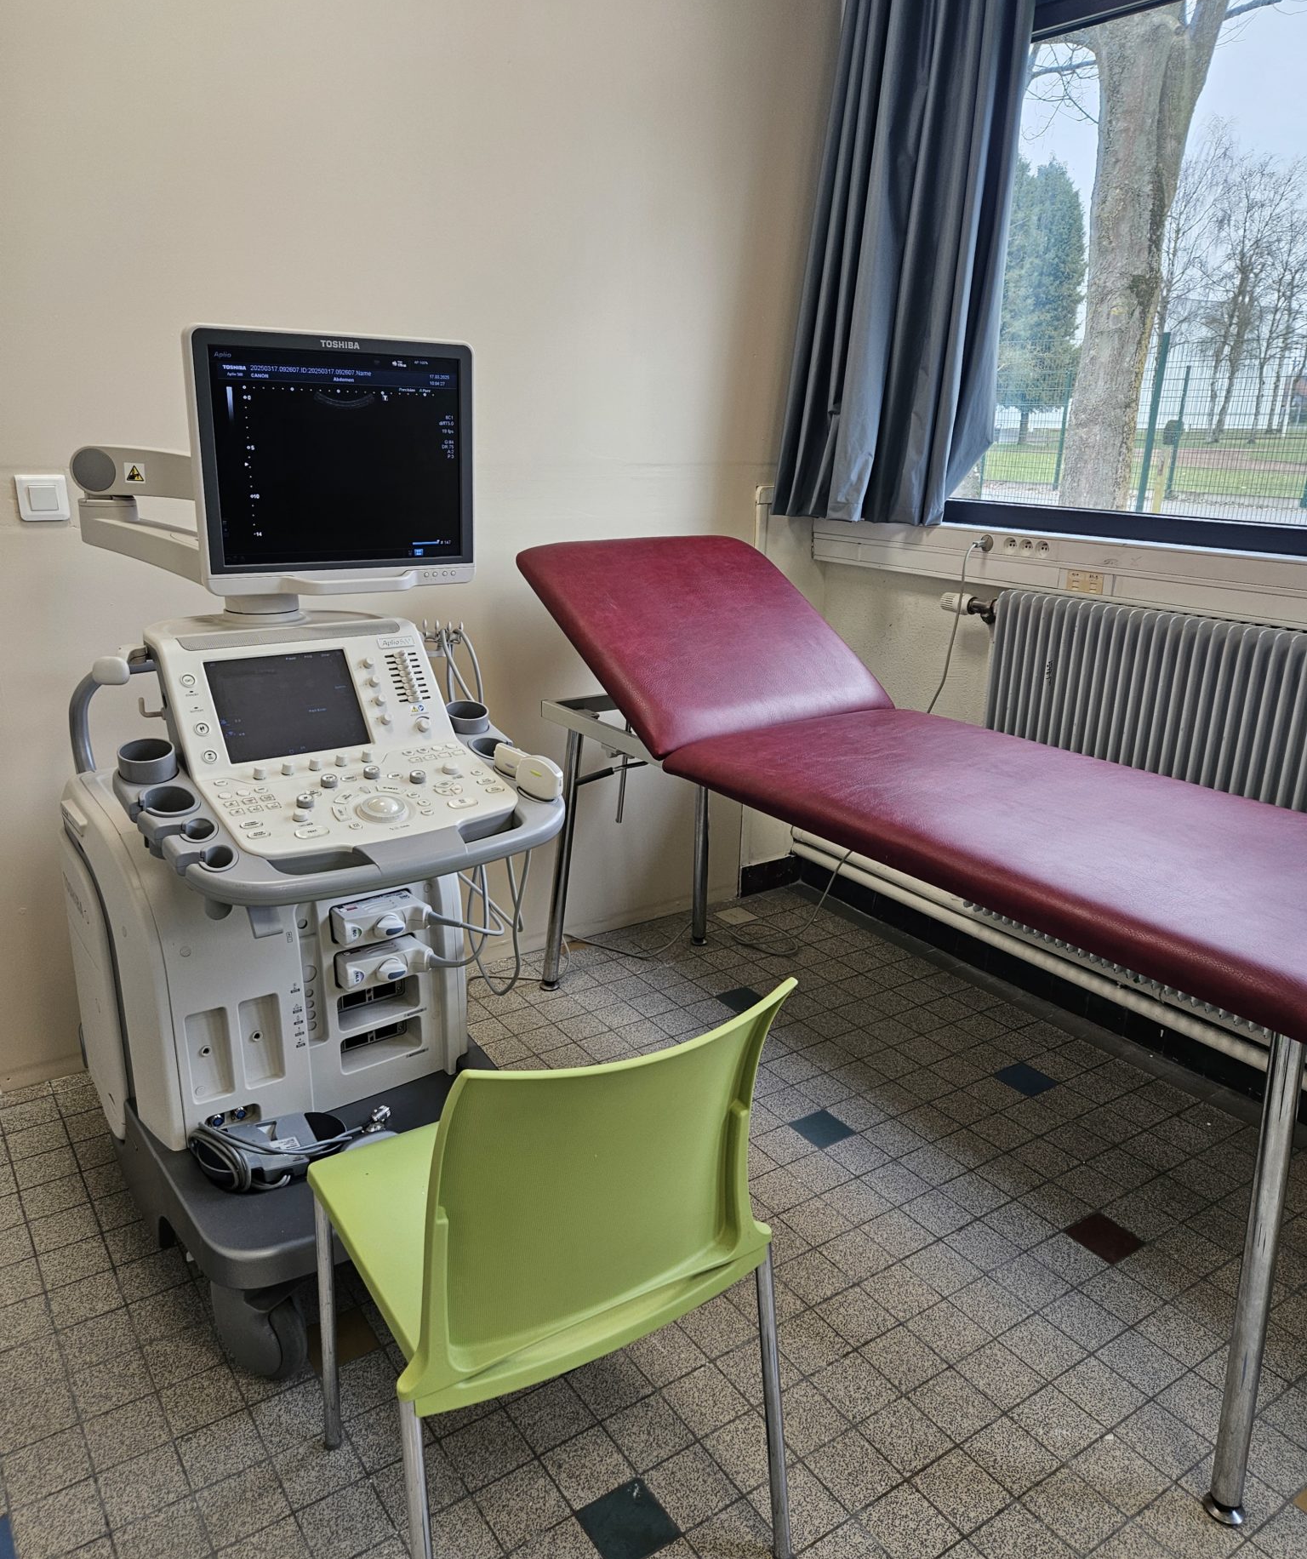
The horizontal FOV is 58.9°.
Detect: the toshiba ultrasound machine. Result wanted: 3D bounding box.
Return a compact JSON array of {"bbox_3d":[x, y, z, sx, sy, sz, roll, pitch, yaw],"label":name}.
[{"bbox_3d":[-0.563,0.056,1.855,0.610,1.460,0.870,-11,22,-35],"label":"toshiba ultrasound machine"}]

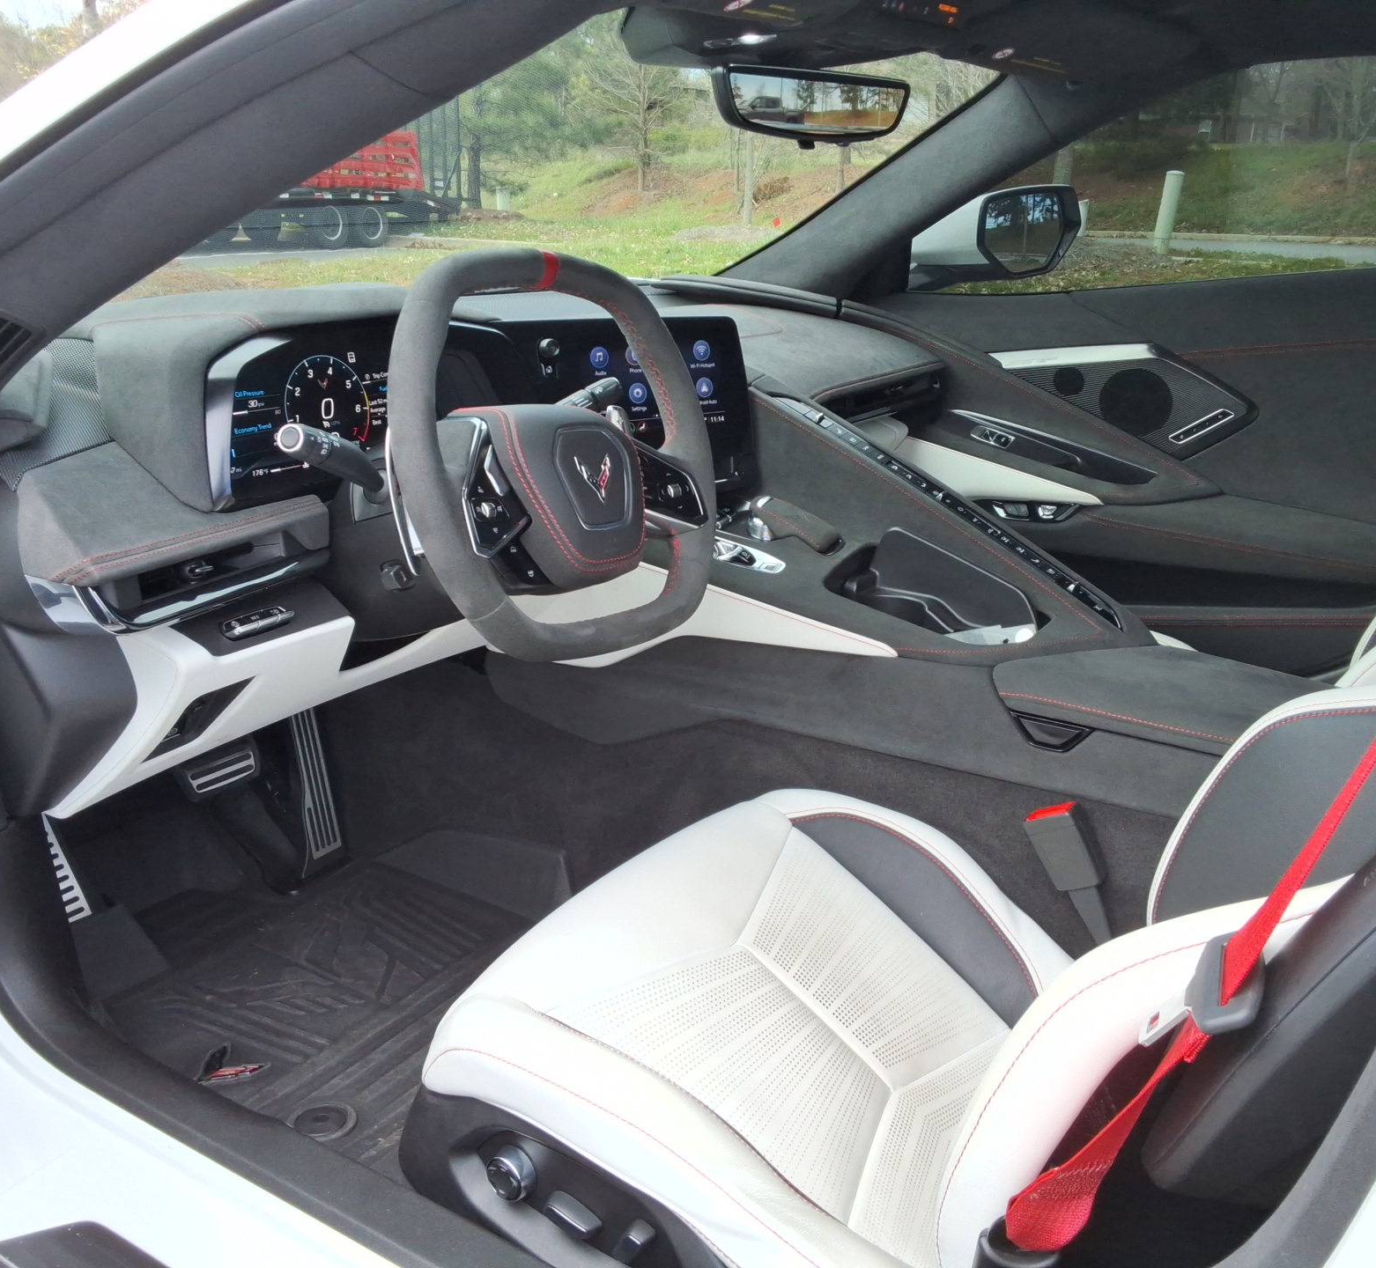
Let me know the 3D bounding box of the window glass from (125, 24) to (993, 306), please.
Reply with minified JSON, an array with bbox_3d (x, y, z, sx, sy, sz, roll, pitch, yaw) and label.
[{"bbox_3d":[-0.167,-0.505,1.519,0.740,0.150,1.300,-20,3,37],"label":"window glass"}]

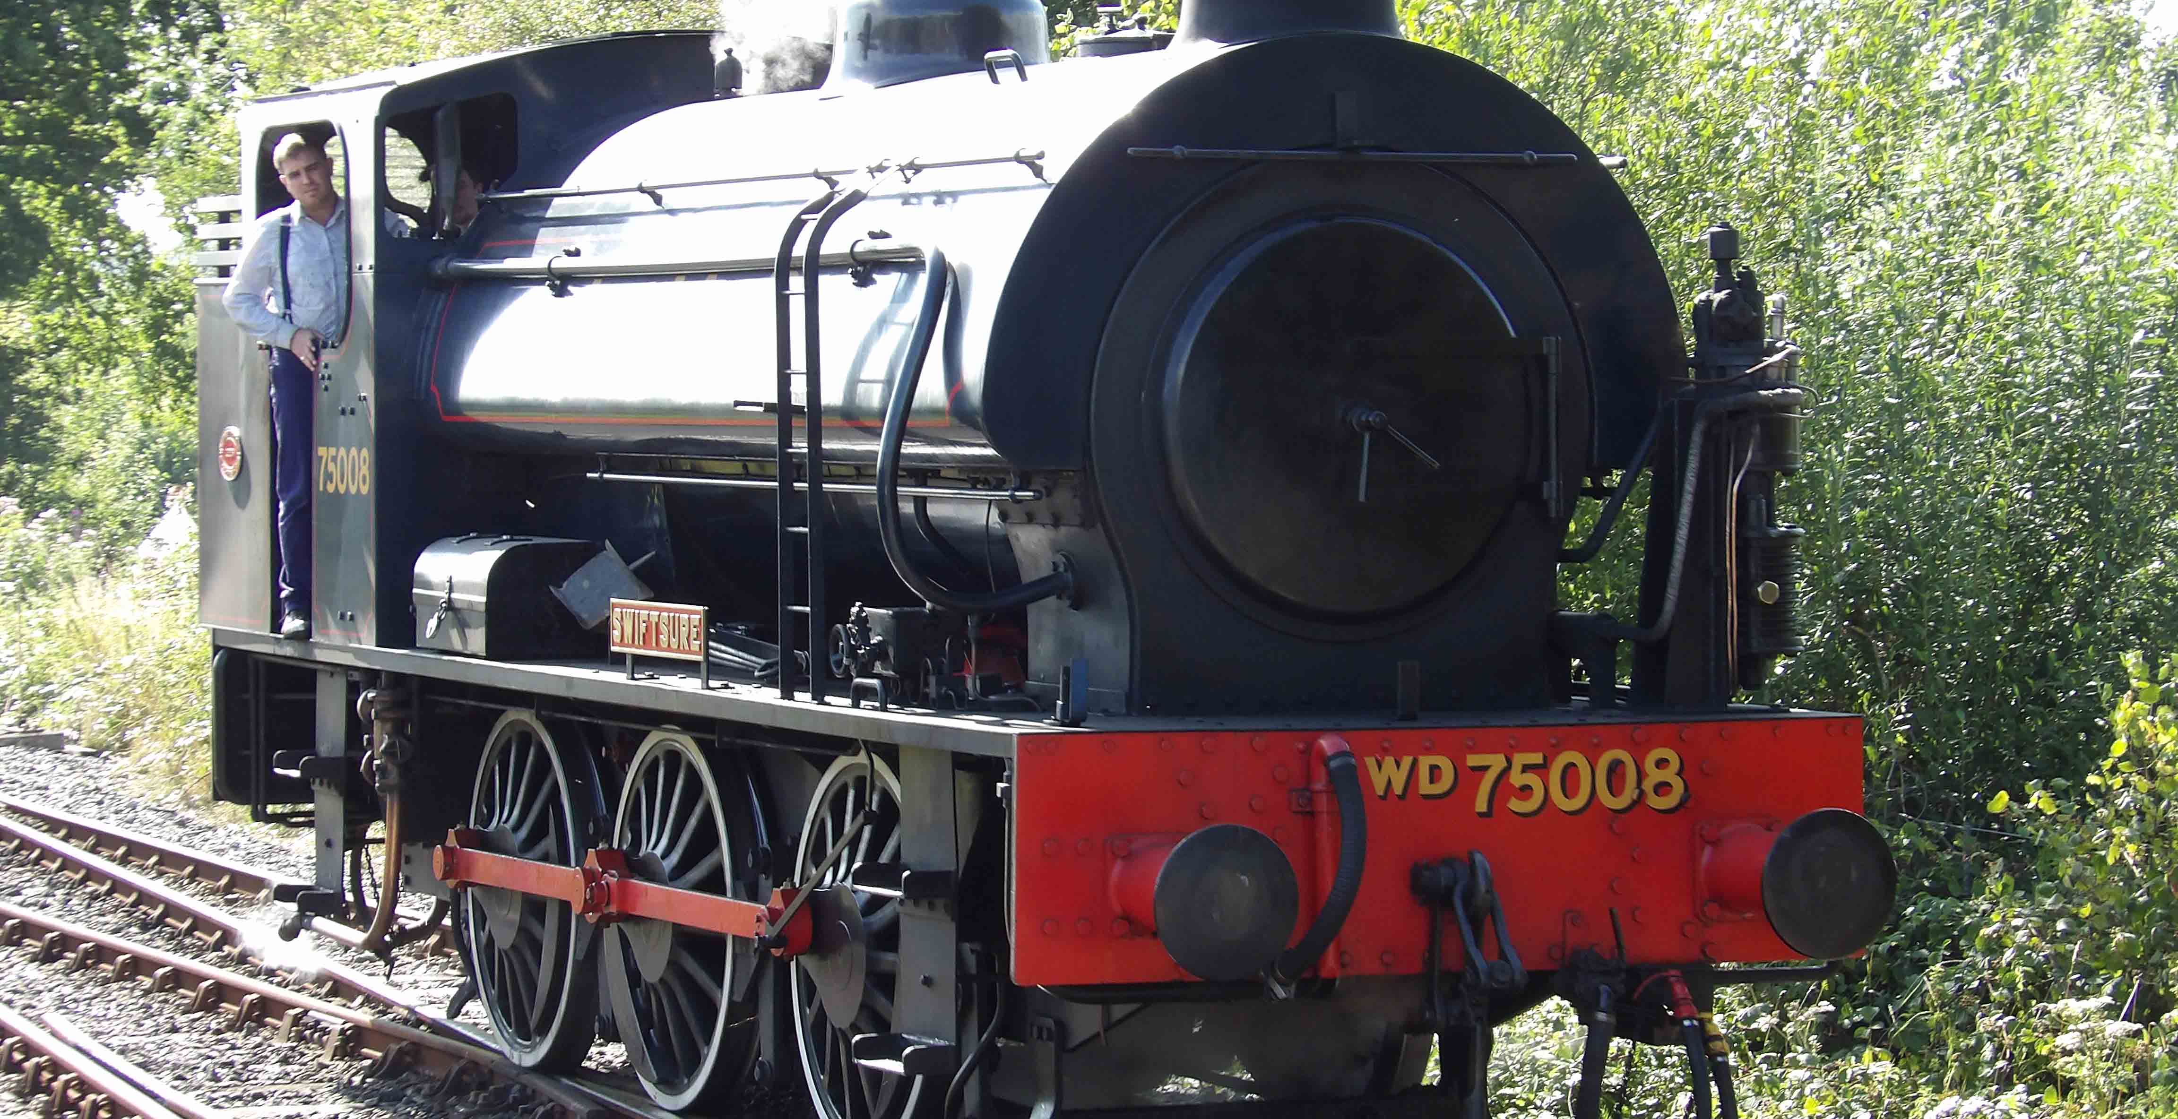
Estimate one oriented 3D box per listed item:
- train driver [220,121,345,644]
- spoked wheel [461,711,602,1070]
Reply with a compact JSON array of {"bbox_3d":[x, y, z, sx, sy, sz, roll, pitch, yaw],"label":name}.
[{"bbox_3d":[-2.871,-0.623,23.324,0.568,1.833,0.392,0,1,-14],"label":"train driver"},{"bbox_3d":[-1.904,1.123,22.233,0.147,1.284,1.284,0,1,-23],"label":"spoked wheel"}]

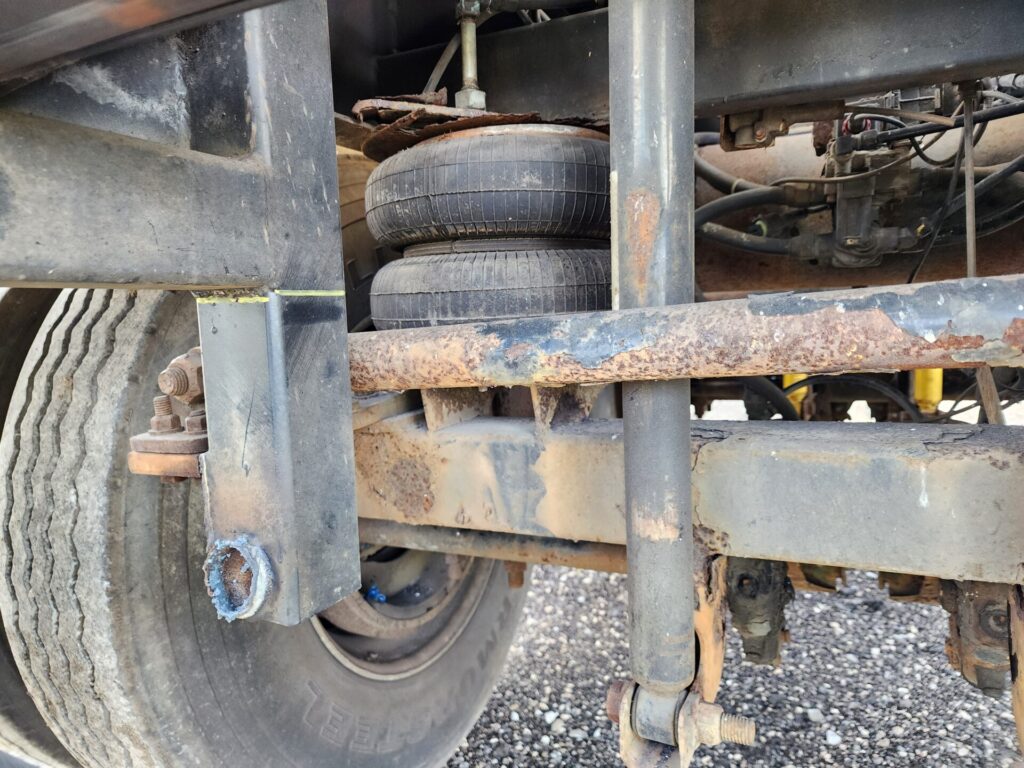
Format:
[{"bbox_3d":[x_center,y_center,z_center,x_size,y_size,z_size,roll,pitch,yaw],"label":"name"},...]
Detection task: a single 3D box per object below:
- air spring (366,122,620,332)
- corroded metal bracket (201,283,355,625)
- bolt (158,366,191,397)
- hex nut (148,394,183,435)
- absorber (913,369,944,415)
[{"bbox_3d":[0.000,-0.137,0.780,0.320,0.250,0.320,0,5,28],"label":"air spring"},{"bbox_3d":[-0.195,0.055,0.558,0.096,0.252,0.085,0,5,28],"label":"corroded metal bracket"},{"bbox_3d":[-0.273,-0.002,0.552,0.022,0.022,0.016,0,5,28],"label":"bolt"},{"bbox_3d":[-0.285,0.025,0.560,0.027,0.032,0.027,0,5,28],"label":"hex nut"},{"bbox_3d":[0.976,-0.129,1.590,0.068,0.380,0.068,0,5,28],"label":"absorber"}]

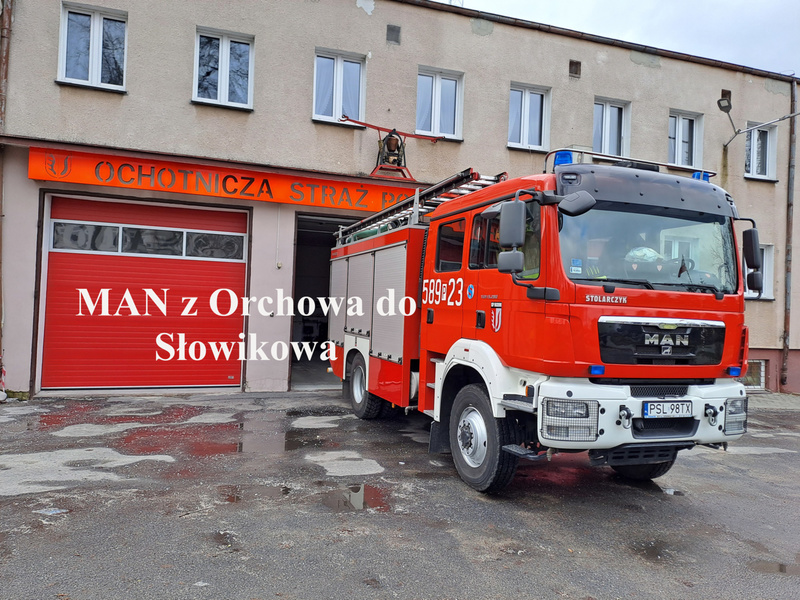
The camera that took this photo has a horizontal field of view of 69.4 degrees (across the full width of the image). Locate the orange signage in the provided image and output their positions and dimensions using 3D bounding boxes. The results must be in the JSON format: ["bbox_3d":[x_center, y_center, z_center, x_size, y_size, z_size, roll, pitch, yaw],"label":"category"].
[{"bbox_3d":[-2.521,-2.140,11.048,7.910,0.560,0.160,3,-1,-18],"label":"orange signage"}]

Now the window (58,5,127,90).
[{"bbox_3d":[-5.485,-4.494,10.388,1.060,1.430,0.150,3,-1,-18],"label":"window"}]

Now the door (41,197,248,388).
[{"bbox_3d":[-4.711,-0.071,10.893,3.437,3.443,0.120,3,-1,-18],"label":"door"}]

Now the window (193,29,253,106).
[{"bbox_3d":[-3.355,-4.401,11.066,1.060,1.430,0.150,3,-1,-18],"label":"window"}]

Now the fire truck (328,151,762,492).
[{"bbox_3d":[1.052,0.325,8.111,2.720,3.190,7.040,3,-1,-21],"label":"fire truck"}]

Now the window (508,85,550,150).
[{"bbox_3d":[2.909,-4.125,13.063,1.060,1.430,0.150,3,-1,-18],"label":"window"}]

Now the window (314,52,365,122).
[{"bbox_3d":[-1.216,-4.307,11.748,1.060,1.430,0.150,3,-1,-18],"label":"window"}]

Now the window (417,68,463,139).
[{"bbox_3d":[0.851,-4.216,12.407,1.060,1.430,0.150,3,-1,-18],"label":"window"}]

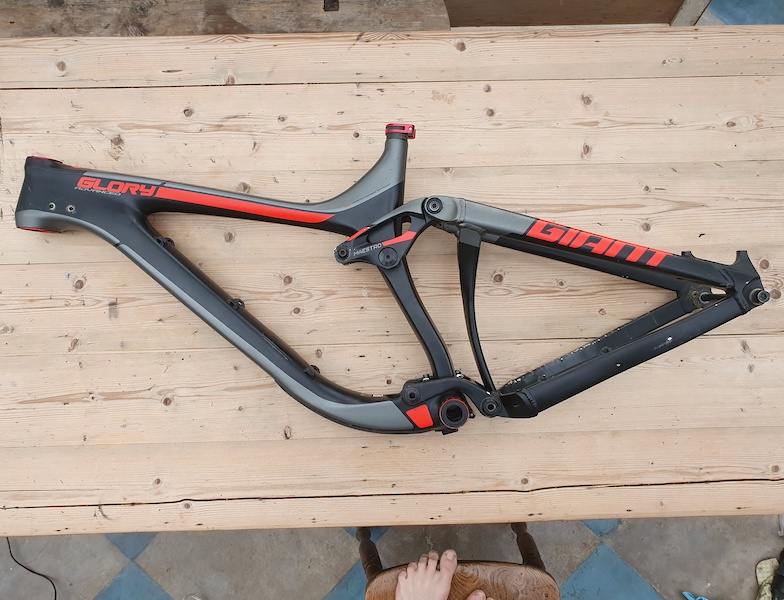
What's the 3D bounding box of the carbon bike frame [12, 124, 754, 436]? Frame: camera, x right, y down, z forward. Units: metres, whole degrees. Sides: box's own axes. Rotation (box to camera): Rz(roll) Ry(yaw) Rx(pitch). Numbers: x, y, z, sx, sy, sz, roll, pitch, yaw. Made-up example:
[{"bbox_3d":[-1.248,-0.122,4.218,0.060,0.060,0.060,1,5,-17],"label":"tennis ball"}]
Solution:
[{"bbox_3d":[-0.048,-0.031,0.928,1.100,0.190,0.485,-4,89,2],"label":"carbon bike frame"}]

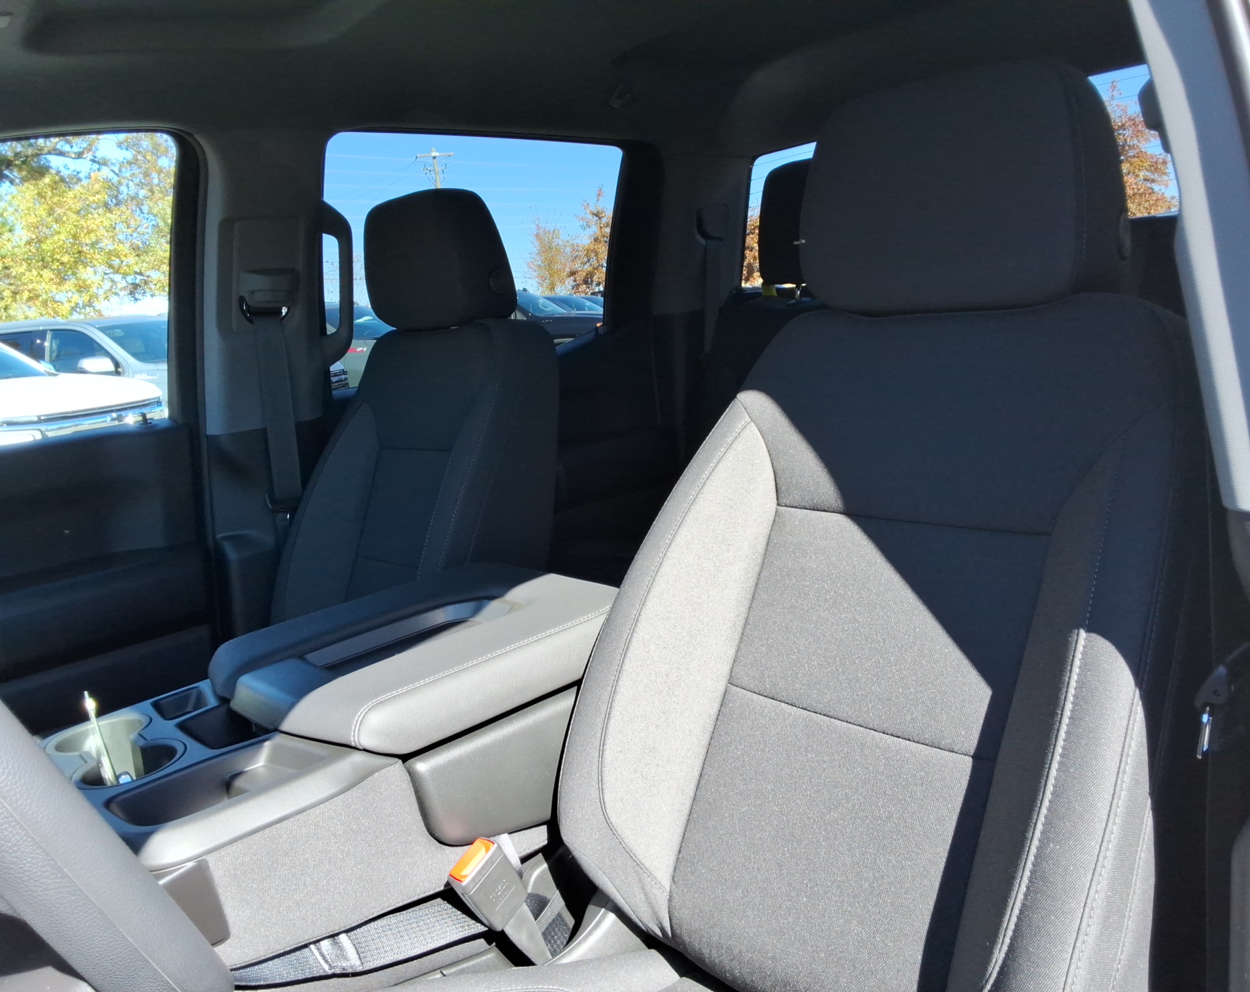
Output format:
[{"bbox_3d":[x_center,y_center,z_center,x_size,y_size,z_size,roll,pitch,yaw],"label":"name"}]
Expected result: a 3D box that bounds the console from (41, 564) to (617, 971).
[{"bbox_3d":[-0.249,0.236,1.034,0.310,0.200,0.560,6,15,43],"label":"console"}]

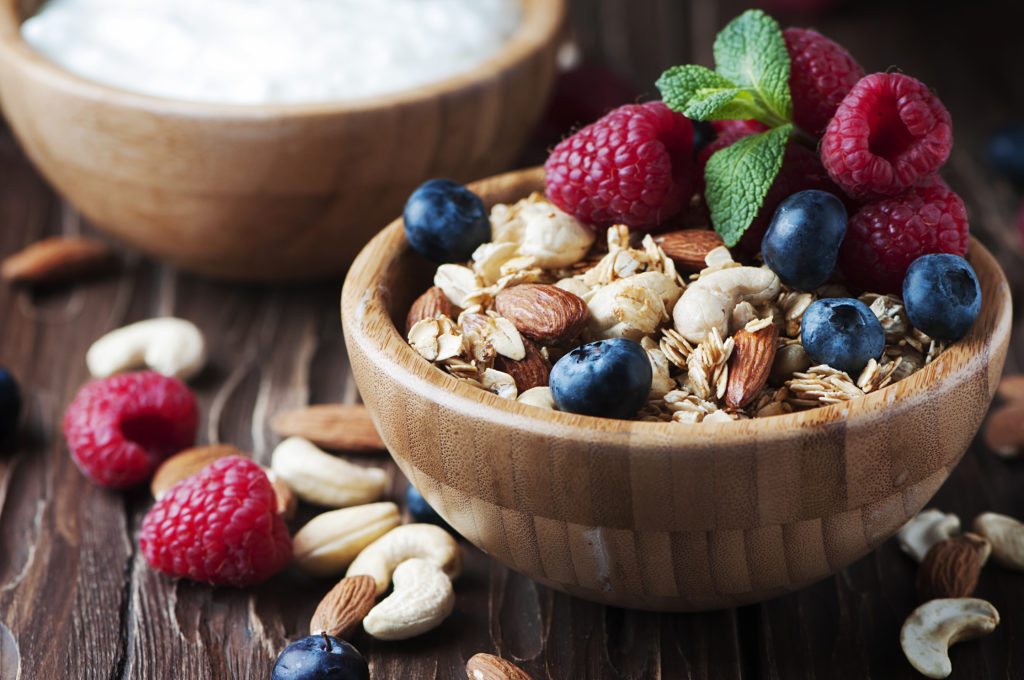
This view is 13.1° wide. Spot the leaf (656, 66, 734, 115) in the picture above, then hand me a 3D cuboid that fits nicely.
[{"bbox_3d":[0.034,-0.045,0.806,0.017,0.004,0.011,18,46,9],"label":"leaf"}]

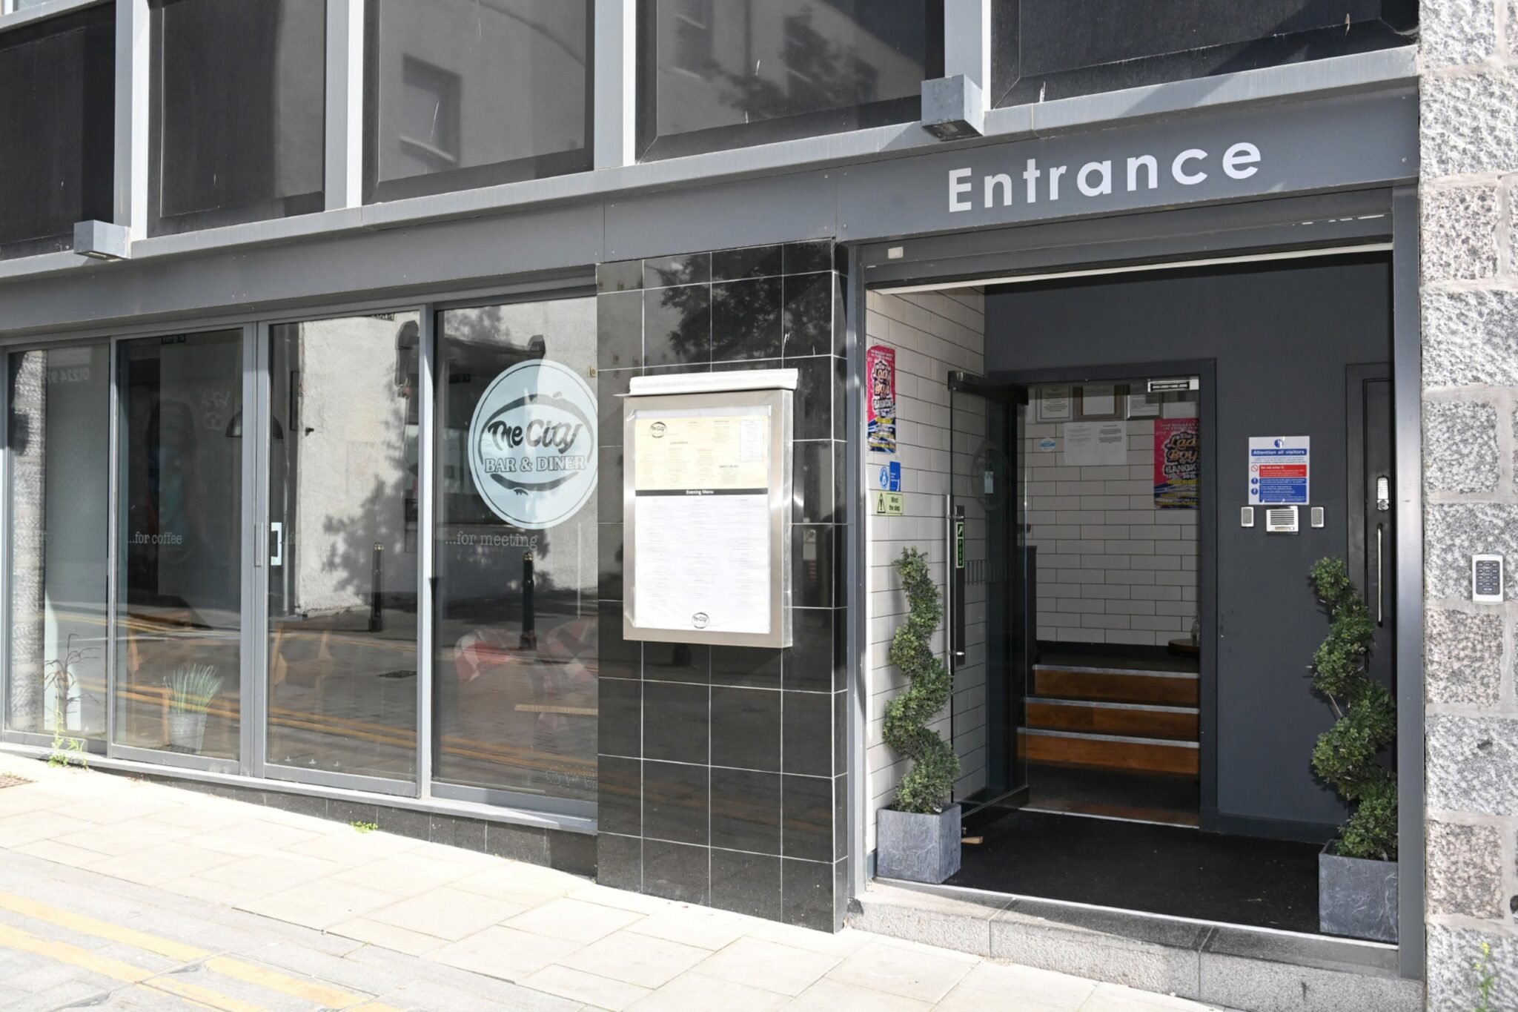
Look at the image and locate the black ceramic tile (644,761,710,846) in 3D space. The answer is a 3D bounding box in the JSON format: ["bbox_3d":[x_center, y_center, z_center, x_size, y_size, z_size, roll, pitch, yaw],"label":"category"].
[{"bbox_3d":[-0.319,1.150,5.228,0.310,0.308,0.012,0,-1,28],"label":"black ceramic tile"}]

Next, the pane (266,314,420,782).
[{"bbox_3d":[-1.937,0.182,6.267,0.955,2.105,0.020,0,-1,29],"label":"pane"}]

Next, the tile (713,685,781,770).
[{"bbox_3d":[-0.046,0.840,5.084,0.310,0.308,0.012,0,-1,28],"label":"tile"}]

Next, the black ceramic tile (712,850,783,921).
[{"bbox_3d":[-0.046,1.417,5.057,0.307,0.236,0.010,0,-1,29],"label":"black ceramic tile"}]

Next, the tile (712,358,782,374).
[{"bbox_3d":[-0.045,-0.391,5.080,0.307,0.304,0.010,0,-1,29],"label":"tile"}]

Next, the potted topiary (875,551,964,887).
[{"bbox_3d":[0.639,0.805,5.346,0.274,1.290,0.262,0,-1,28],"label":"potted topiary"}]

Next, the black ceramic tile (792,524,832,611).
[{"bbox_3d":[0.183,0.221,4.933,0.206,0.302,0.015,0,-1,29],"label":"black ceramic tile"}]

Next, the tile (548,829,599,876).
[{"bbox_3d":[-0.737,1.403,5.432,0.289,0.176,0.010,0,-1,28],"label":"tile"}]

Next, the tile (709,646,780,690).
[{"bbox_3d":[-0.044,0.528,5.055,0.305,0.302,0.015,0,-1,29],"label":"tile"}]

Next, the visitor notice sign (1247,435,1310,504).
[{"bbox_3d":[2.299,-0.155,5.961,0.252,0.301,0.008,0,-1,28],"label":"visitor notice sign"}]

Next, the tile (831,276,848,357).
[{"bbox_3d":[0.296,-0.701,4.981,0.012,0.308,0.123,0,-1,28],"label":"tile"}]

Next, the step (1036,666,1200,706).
[{"bbox_3d":[2.227,1.079,8.243,1.046,0.165,0.280,0,-1,29],"label":"step"}]

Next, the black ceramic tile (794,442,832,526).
[{"bbox_3d":[0.183,-0.085,4.971,0.208,0.308,0.012,0,-1,28],"label":"black ceramic tile"}]

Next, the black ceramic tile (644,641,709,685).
[{"bbox_3d":[-0.317,0.531,5.219,0.307,0.304,0.010,0,-1,29],"label":"black ceramic tile"}]

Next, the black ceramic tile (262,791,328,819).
[{"bbox_3d":[-2.141,1.385,6.247,0.404,0.082,0.010,0,-1,29],"label":"black ceramic tile"}]

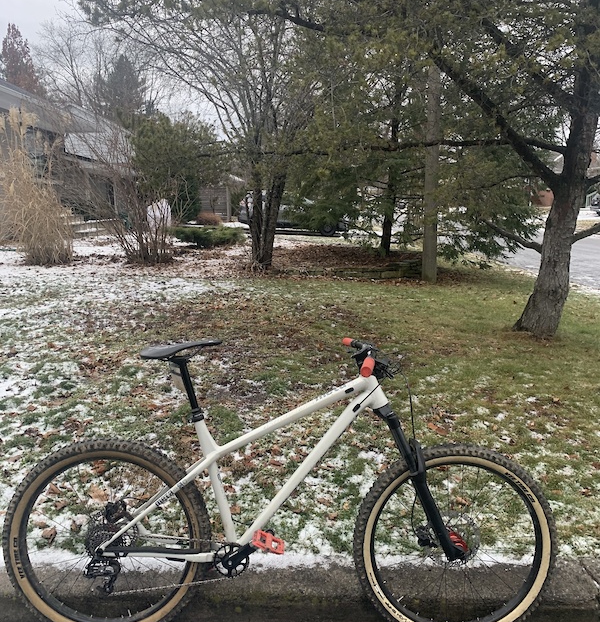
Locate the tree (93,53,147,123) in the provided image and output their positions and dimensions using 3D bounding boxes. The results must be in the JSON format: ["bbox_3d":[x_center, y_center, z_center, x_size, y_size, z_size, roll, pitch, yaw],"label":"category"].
[{"bbox_3d":[-15.600,-15.200,52.500,5.400,13.400,5.400,0,11,0],"label":"tree"}]

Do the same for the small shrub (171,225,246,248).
[{"bbox_3d":[-2.750,-2.270,18.000,2.150,0.650,1.800,0,11,0],"label":"small shrub"}]

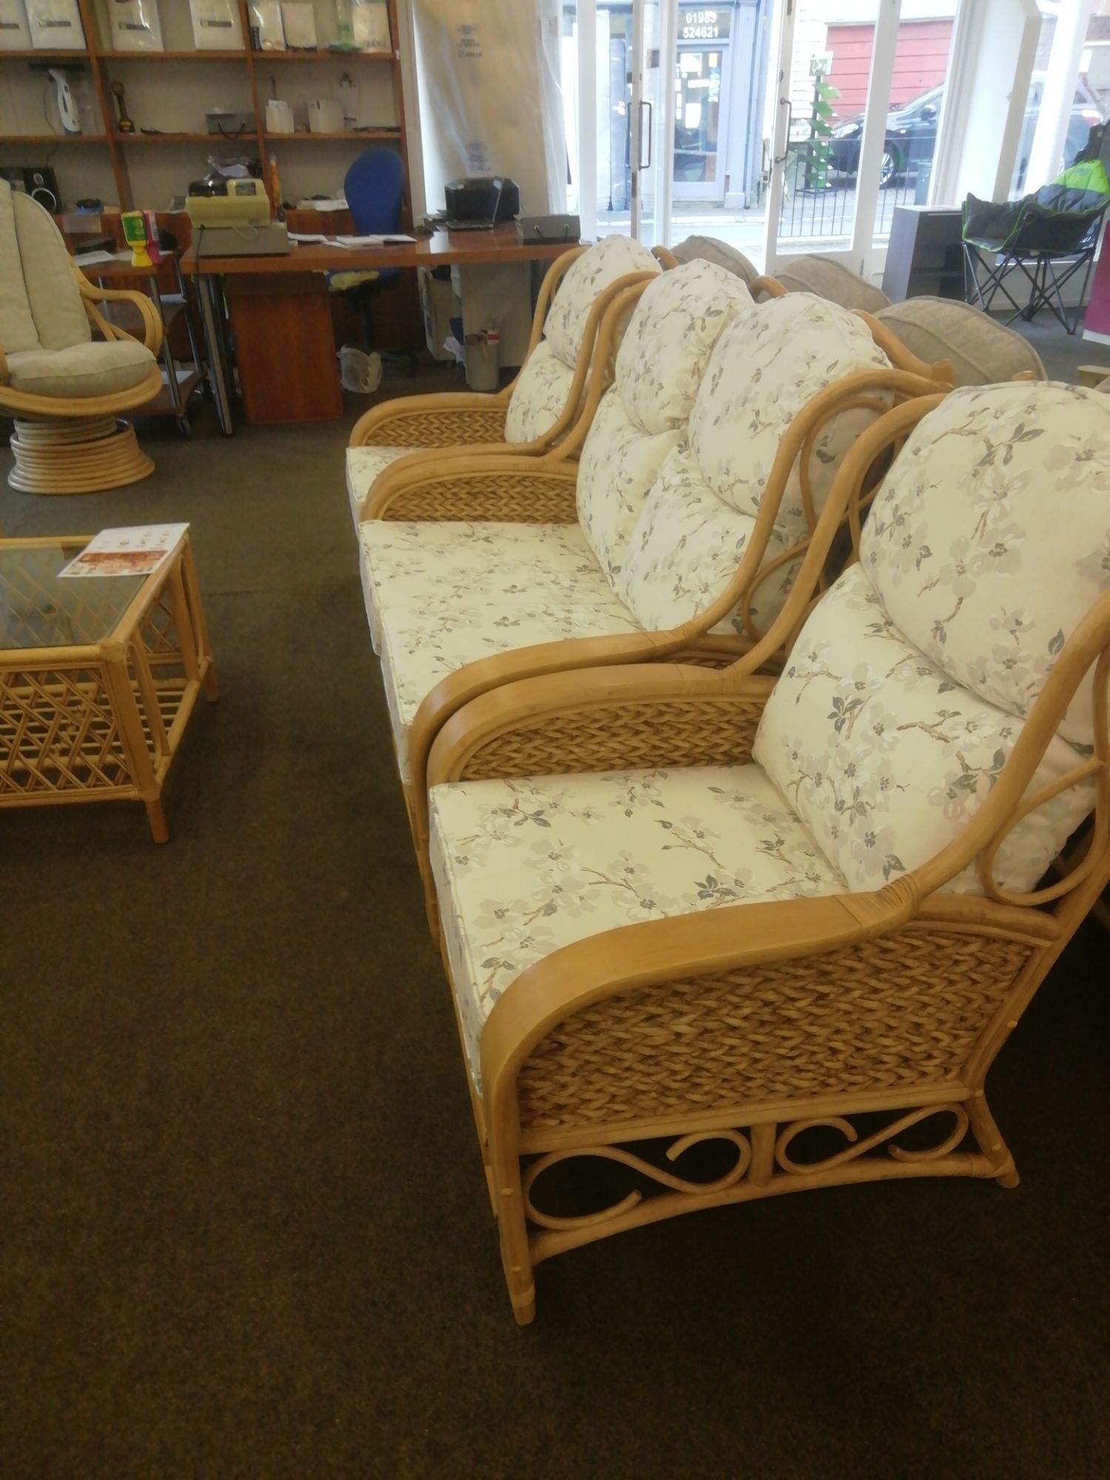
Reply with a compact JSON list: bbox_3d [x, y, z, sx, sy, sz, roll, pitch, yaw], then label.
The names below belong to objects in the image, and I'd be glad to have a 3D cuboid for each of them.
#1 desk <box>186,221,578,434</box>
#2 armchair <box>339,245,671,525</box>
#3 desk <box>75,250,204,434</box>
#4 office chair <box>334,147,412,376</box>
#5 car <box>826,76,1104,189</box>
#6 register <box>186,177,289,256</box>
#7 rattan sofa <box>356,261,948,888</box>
[{"bbox_3d":[-0.860,-2.167,5.792,1.820,0.750,0.950,-5,31,-5],"label":"desk"},{"bbox_3d":[-0.155,-0.857,3.203,0.910,1.070,0.685,-8,32,-11],"label":"armchair"},{"bbox_3d":[-2.082,-1.960,5.507,0.500,0.740,0.620,-5,31,-5],"label":"desk"},{"bbox_3d":[-1.079,-2.677,6.279,0.580,1.140,0.600,17,35,28],"label":"office chair"},{"bbox_3d":[6.544,-10.020,18.252,4.300,1.500,1.800,1,31,4],"label":"car"},{"bbox_3d":[-1.528,-2.556,5.429,0.420,0.320,0.420,-5,31,-5],"label":"register"},{"bbox_3d":[0.076,-0.397,2.428,0.910,1.100,1.209,-7,31,-10],"label":"rattan sofa"}]

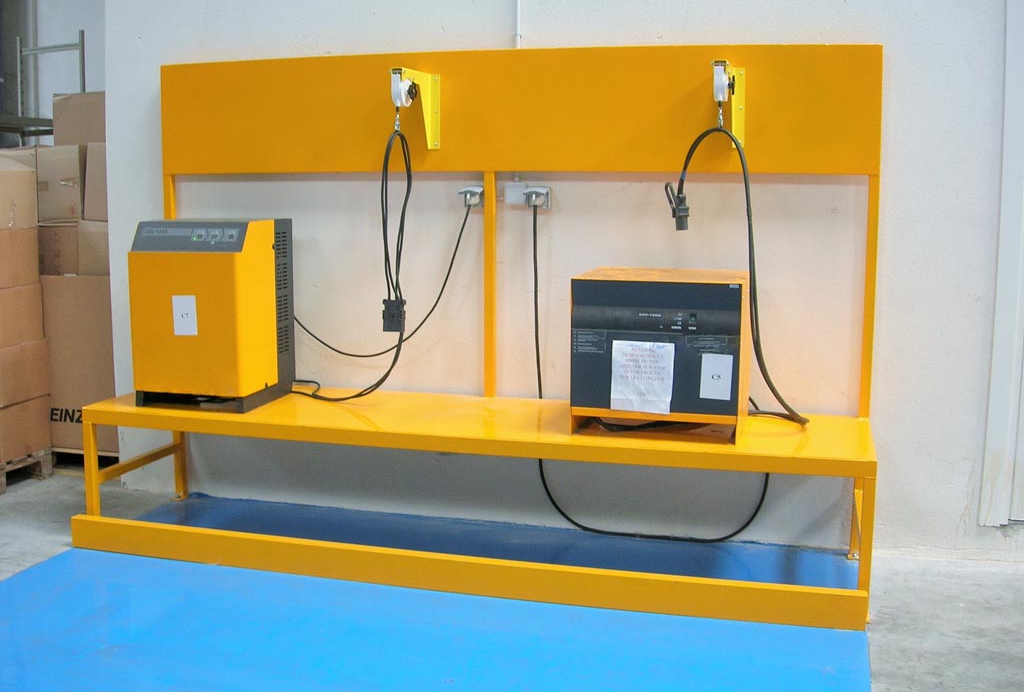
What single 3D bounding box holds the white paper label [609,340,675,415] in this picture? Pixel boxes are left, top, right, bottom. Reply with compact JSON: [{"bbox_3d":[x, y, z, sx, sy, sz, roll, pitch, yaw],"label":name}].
[{"bbox_3d":[0.447,0.109,3.871,0.213,0.243,0.006,2,9,15],"label":"white paper label"}]

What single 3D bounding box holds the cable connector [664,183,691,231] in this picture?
[{"bbox_3d":[0.585,-0.493,3.973,0.078,0.161,0.065,2,9,15],"label":"cable connector"}]

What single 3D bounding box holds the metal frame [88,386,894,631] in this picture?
[{"bbox_3d":[-0.182,0.528,4.275,2.951,0.539,0.720,2,9,15],"label":"metal frame"}]

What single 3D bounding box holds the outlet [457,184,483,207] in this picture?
[{"bbox_3d":[-0.161,-0.594,4.479,0.085,0.085,0.098,2,9,15],"label":"outlet"}]

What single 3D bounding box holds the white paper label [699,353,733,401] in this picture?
[{"bbox_3d":[0.684,0.104,3.763,0.102,0.152,0.004,2,9,15],"label":"white paper label"}]

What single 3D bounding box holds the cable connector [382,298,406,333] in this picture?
[{"bbox_3d":[-0.452,-0.119,4.361,0.086,0.129,0.046,2,9,15],"label":"cable connector"}]

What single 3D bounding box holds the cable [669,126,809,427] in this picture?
[{"bbox_3d":[0.820,-0.254,4.069,0.465,1.048,0.282,2,9,15],"label":"cable"}]

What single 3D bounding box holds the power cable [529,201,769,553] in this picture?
[{"bbox_3d":[0.527,0.109,4.407,0.917,1.302,0.098,2,9,15],"label":"power cable"}]

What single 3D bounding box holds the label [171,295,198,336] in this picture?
[{"bbox_3d":[-1.243,-0.115,4.276,0.101,0.152,0.004,2,9,15],"label":"label"}]

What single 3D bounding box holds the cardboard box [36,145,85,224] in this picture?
[{"bbox_3d":[-2.077,-0.783,5.454,0.241,0.360,0.386,2,9,15],"label":"cardboard box"}]

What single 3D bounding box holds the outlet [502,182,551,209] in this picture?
[{"bbox_3d":[0.055,-0.603,4.511,0.183,0.102,0.091,2,9,15],"label":"outlet"}]

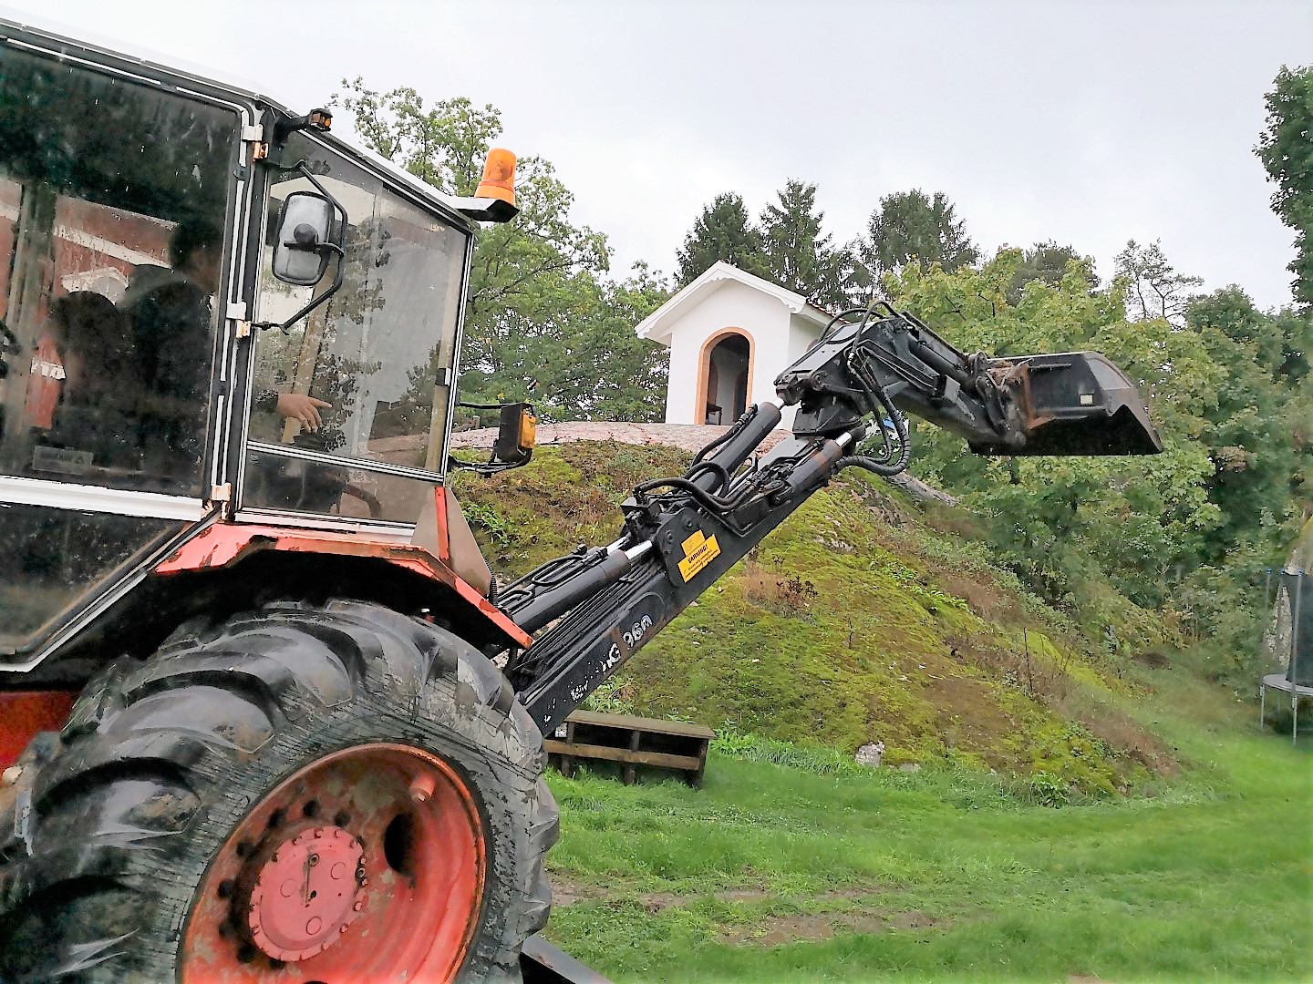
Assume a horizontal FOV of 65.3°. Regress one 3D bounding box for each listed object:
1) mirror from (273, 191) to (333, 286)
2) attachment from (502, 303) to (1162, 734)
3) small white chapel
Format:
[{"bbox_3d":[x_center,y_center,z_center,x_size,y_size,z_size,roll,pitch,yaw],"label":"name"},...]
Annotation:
[{"bbox_3d":[-0.966,-0.693,2.800,0.145,0.250,0.065,8,-13,-6],"label":"mirror"},{"bbox_3d":[1.106,0.200,6.003,5.029,2.747,1.500,10,-9,-40],"label":"attachment"},{"bbox_3d":[2.383,-3.030,23.143,4.512,3.450,3.563,-2,-9,40],"label":"small white chapel"}]

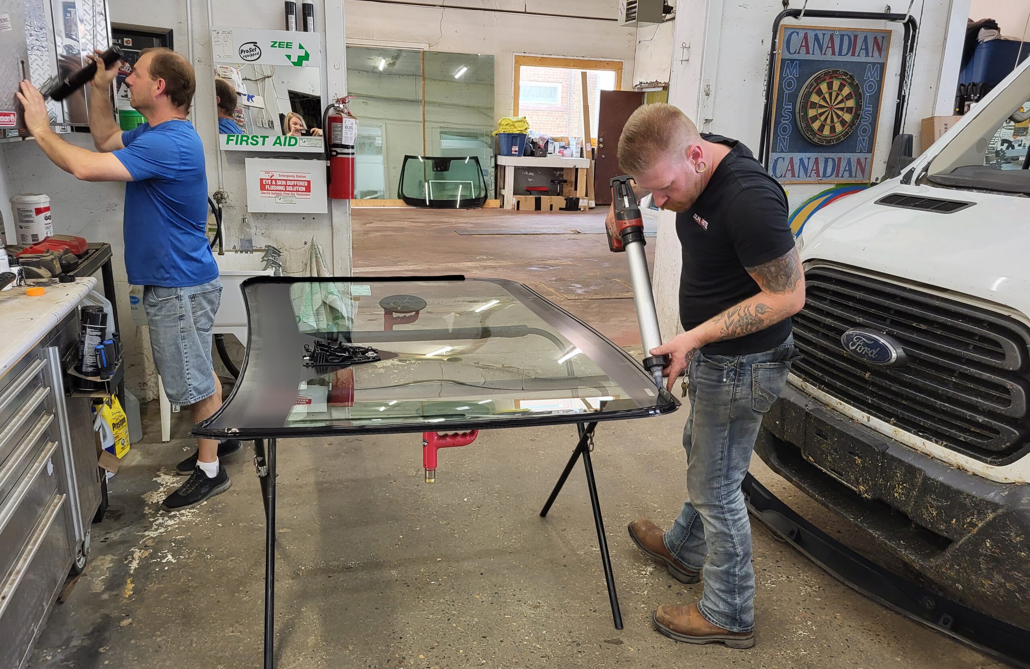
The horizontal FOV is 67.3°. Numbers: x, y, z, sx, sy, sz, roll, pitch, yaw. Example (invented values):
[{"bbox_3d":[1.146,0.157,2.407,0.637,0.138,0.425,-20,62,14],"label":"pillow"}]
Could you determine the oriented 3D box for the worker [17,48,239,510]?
[{"bbox_3d":[-1.495,-0.212,3.136,0.660,1.770,0.540,-4,16,-22],"label":"worker"}]

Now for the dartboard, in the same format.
[{"bbox_3d":[1.940,-1.390,4.740,0.451,0.451,0.040,-2,15,-14],"label":"dartboard"}]

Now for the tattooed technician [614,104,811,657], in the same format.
[{"bbox_3d":[0.566,0.139,2.355,0.620,1.590,0.680,1,14,-3],"label":"tattooed technician"}]

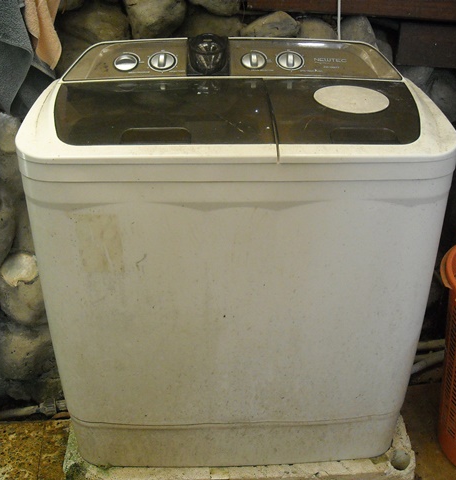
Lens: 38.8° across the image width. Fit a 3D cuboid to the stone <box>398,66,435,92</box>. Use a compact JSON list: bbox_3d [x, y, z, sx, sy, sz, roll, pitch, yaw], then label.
[{"bbox_3d":[0.464,-0.392,1.610,0.100,0.080,0.090,0,29,0],"label":"stone"}]

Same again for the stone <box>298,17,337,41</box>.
[{"bbox_3d":[0.216,-0.507,1.580,0.100,0.090,0.100,-1,28,0],"label":"stone"}]

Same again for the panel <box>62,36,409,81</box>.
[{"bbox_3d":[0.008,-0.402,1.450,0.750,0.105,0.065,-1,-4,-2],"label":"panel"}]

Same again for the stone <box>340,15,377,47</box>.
[{"bbox_3d":[0.316,-0.510,1.590,0.095,0.085,0.090,0,29,0],"label":"stone"}]

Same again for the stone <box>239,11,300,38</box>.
[{"bbox_3d":[0.103,-0.511,1.570,0.145,0.095,0.110,-1,28,0],"label":"stone"}]

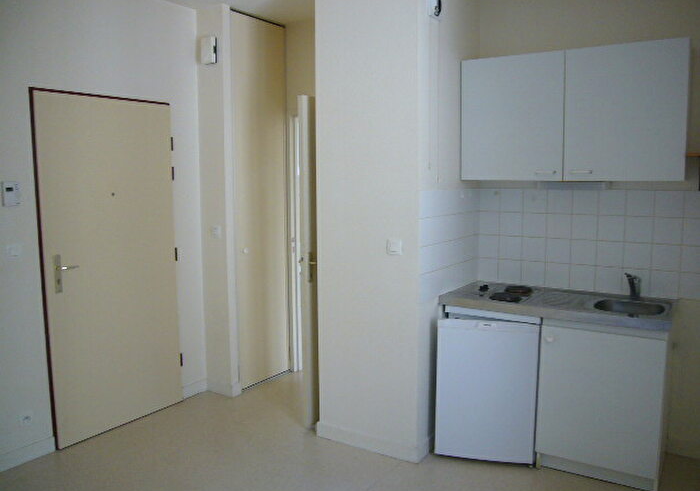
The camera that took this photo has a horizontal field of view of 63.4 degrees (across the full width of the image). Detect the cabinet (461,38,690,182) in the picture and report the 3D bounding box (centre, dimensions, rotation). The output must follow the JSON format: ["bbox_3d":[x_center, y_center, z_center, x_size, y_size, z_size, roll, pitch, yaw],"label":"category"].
[{"bbox_3d":[1.226,-0.708,3.137,1.196,0.702,0.314,4,8,33],"label":"cabinet"}]

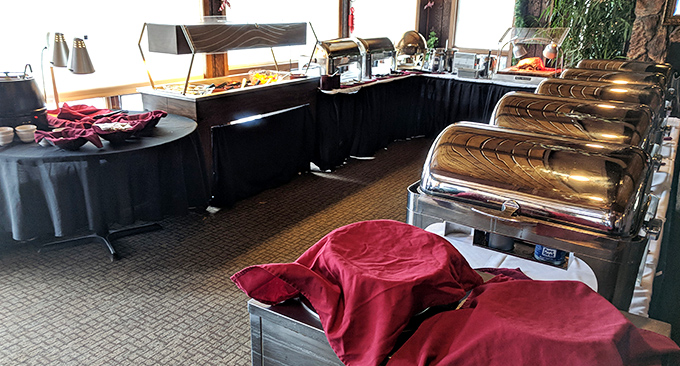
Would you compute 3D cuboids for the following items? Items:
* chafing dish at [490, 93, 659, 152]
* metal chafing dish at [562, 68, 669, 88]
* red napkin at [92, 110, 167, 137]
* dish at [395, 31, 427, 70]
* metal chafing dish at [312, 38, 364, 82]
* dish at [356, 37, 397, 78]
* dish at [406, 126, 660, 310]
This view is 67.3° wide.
[{"bbox_3d":[1.031,-0.168,2.277,0.660,0.410,0.480,13,23,30],"label":"chafing dish"},{"bbox_3d":[1.643,-0.466,3.116,0.640,0.415,0.470,11,22,25],"label":"metal chafing dish"},{"bbox_3d":[-1.213,-0.361,3.018,0.300,0.110,0.450,13,23,30],"label":"red napkin"},{"bbox_3d":[0.804,-1.677,6.461,0.420,0.450,0.440,1,20,-1],"label":"dish"},{"bbox_3d":[-0.128,-1.235,5.153,0.470,0.440,0.650,13,23,30],"label":"metal chafing dish"},{"bbox_3d":[0.288,-1.443,5.773,0.470,0.440,0.650,13,23,30],"label":"dish"},{"bbox_3d":[0.610,0.055,1.609,0.660,0.400,0.480,13,23,30],"label":"dish"}]

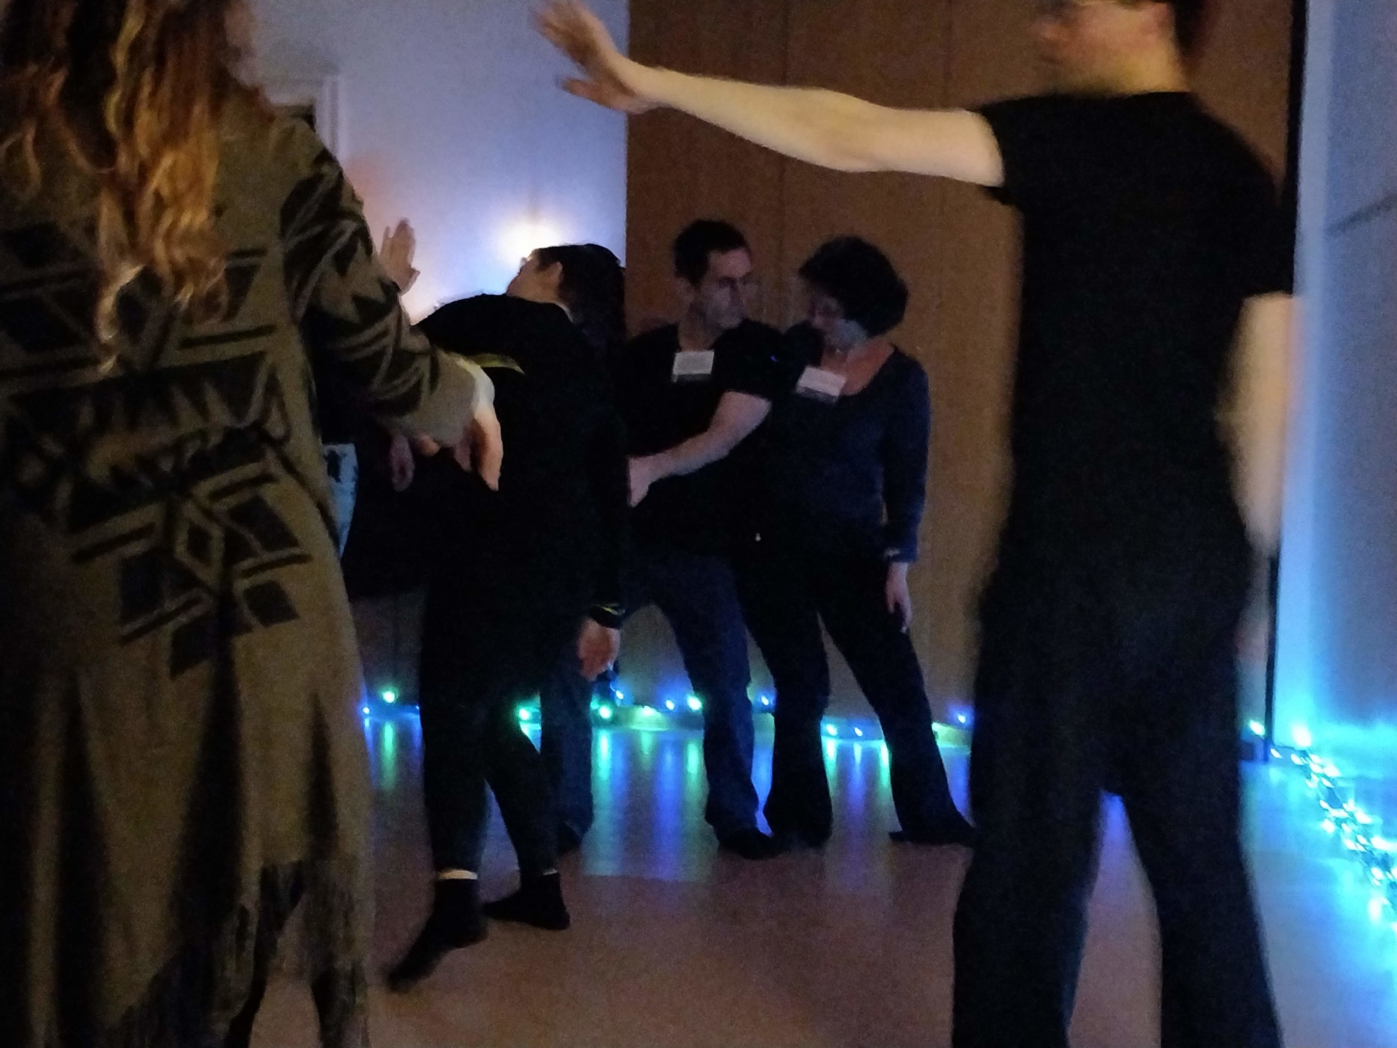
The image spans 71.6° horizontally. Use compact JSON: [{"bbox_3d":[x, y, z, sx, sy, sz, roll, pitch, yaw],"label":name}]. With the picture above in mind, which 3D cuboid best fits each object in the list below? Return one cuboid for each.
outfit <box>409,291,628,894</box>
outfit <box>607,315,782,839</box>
[{"bbox_3d":[-0.396,0.134,2.100,0.480,1.270,0.480,2,3,28],"label":"outfit"},{"bbox_3d":[-0.062,0.148,2.550,0.580,1.360,0.420,1,3,12],"label":"outfit"}]

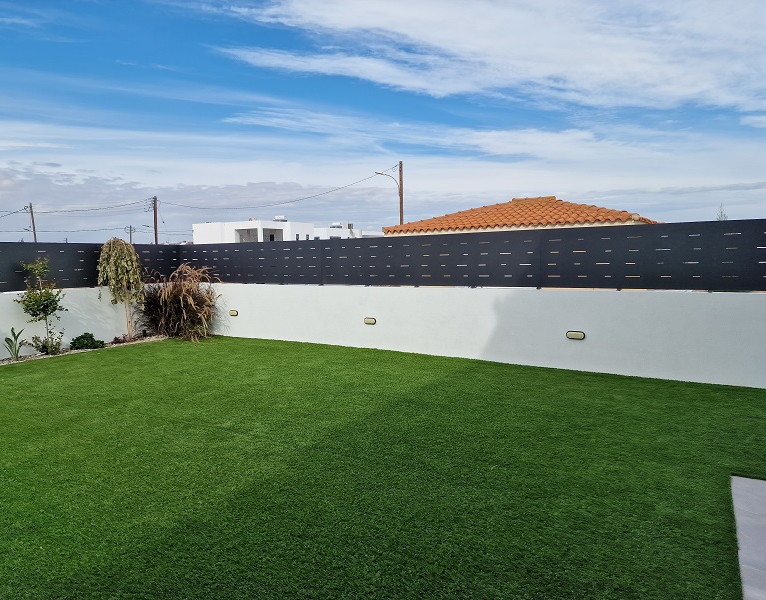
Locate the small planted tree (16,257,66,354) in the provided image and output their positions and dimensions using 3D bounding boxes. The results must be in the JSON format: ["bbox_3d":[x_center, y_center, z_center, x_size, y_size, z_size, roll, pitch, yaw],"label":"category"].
[{"bbox_3d":[-5.894,0.112,9.059,0.750,1.701,0.850,2,5,33],"label":"small planted tree"}]

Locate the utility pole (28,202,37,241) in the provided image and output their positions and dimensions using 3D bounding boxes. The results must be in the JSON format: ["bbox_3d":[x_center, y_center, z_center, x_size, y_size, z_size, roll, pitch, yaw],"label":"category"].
[{"bbox_3d":[-36.825,-6.048,56.433,0.250,8.300,0.250,-7,7,-33],"label":"utility pole"}]

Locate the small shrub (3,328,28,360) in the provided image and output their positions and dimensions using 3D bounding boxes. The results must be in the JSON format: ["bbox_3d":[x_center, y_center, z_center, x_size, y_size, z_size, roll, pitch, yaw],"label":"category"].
[{"bbox_3d":[-6.076,0.737,8.761,0.380,0.506,0.400,2,5,33],"label":"small shrub"}]

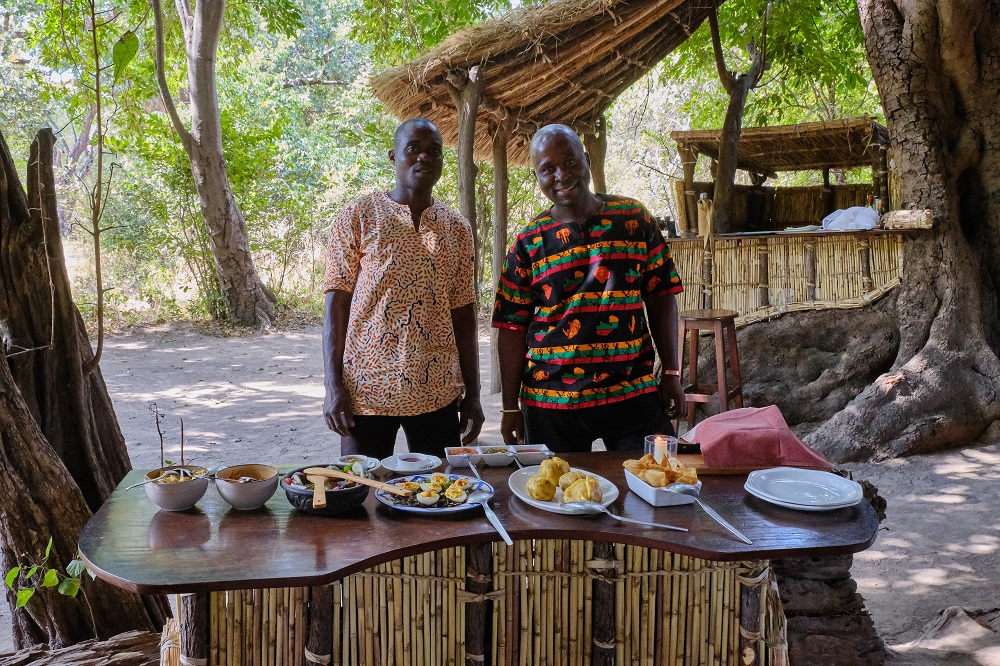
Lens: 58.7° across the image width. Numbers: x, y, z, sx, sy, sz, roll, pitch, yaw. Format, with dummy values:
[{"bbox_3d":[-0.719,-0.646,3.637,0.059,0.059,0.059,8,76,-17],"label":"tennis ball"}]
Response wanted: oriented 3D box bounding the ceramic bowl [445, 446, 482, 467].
[{"bbox_3d":[-0.089,0.305,2.200,0.086,0.037,0.082,-1,9,-5],"label":"ceramic bowl"}]

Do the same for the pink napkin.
[{"bbox_3d":[0.627,0.246,2.219,0.325,0.115,0.230,0,9,2],"label":"pink napkin"}]

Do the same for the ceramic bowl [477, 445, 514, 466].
[{"bbox_3d":[-0.005,0.304,2.208,0.086,0.037,0.082,-1,9,-5],"label":"ceramic bowl"}]

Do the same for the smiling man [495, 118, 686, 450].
[{"bbox_3d":[0.265,0.240,2.699,0.563,1.700,0.360,1,9,5],"label":"smiling man"}]

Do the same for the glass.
[{"bbox_3d":[0.385,0.295,2.124,0.081,0.080,0.081,0,9,0],"label":"glass"}]

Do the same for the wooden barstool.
[{"bbox_3d":[1.264,0.279,5.423,0.385,0.790,0.385,2,9,12],"label":"wooden barstool"}]

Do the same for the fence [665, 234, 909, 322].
[{"bbox_3d":[1.950,-0.369,6.136,1.570,0.650,0.220,1,9,5],"label":"fence"}]

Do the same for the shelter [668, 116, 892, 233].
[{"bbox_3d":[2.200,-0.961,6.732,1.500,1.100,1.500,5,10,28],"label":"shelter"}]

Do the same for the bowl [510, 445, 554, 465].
[{"bbox_3d":[0.078,0.302,2.217,0.086,0.037,0.082,-1,9,-5],"label":"bowl"}]

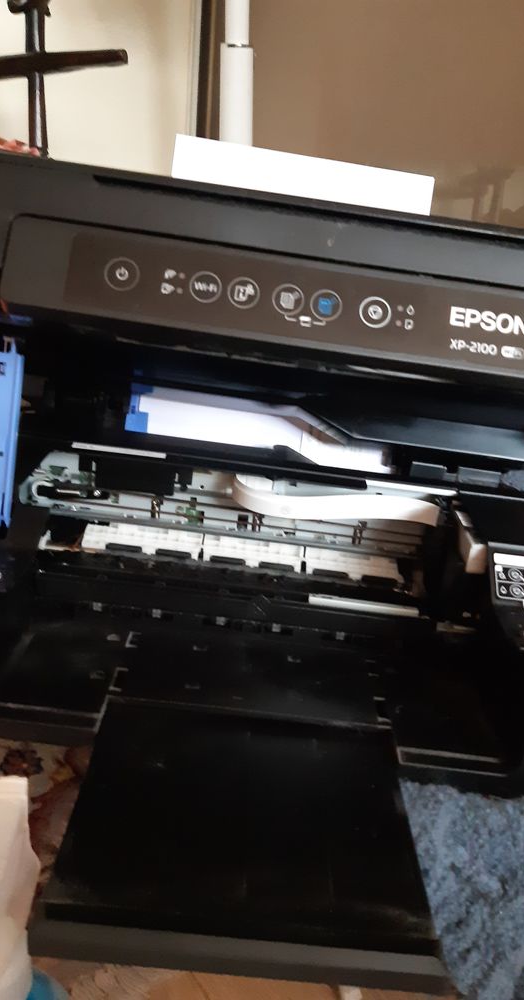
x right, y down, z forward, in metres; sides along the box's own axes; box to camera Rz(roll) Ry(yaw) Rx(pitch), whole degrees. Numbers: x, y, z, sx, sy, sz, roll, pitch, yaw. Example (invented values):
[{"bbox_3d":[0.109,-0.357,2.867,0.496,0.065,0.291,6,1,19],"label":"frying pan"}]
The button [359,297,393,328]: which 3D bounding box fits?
[{"bbox_3d":[0.051,-0.085,0.340,0.015,0.015,0.003,8,-5,-2],"label":"button"}]

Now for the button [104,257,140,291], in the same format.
[{"bbox_3d":[-0.063,-0.101,0.336,0.016,0.016,0.003,8,-5,-2],"label":"button"}]

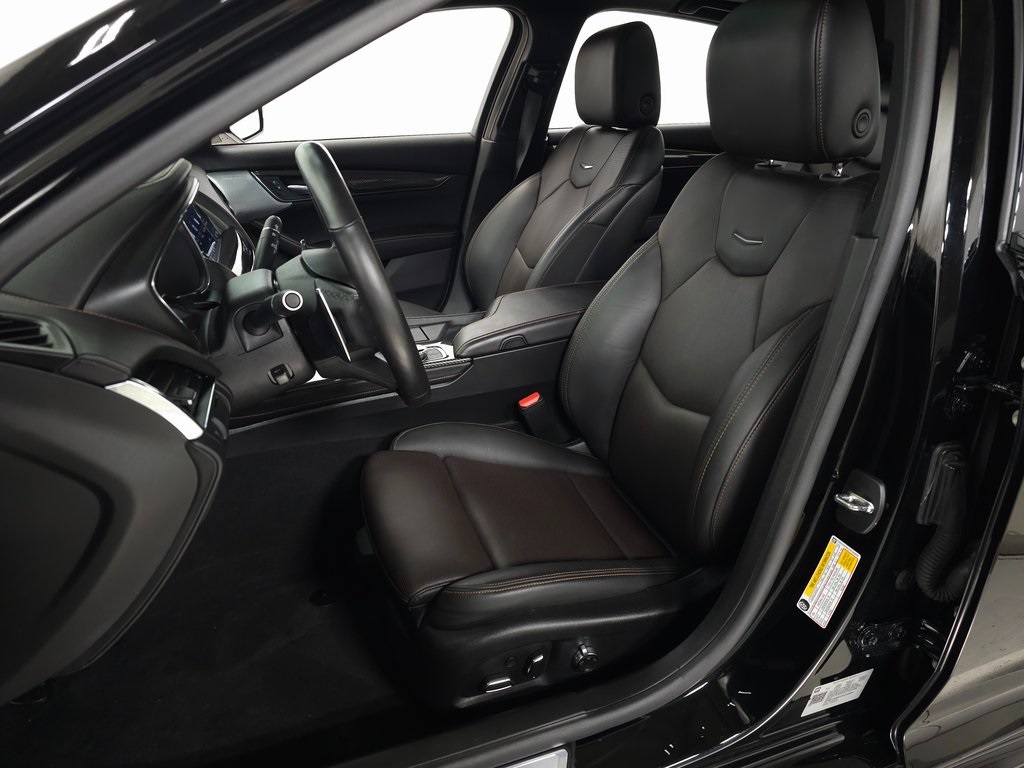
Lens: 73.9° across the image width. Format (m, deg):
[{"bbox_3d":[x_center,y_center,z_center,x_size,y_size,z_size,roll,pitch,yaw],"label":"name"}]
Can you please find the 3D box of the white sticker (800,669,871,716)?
[{"bbox_3d":[0.417,0.396,0.872,0.100,0.050,0.003,-1,26,-24],"label":"white sticker"}]

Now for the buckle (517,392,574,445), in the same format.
[{"bbox_3d":[0.068,0.068,1.335,0.055,0.125,0.035,-35,30,-3],"label":"buckle"}]

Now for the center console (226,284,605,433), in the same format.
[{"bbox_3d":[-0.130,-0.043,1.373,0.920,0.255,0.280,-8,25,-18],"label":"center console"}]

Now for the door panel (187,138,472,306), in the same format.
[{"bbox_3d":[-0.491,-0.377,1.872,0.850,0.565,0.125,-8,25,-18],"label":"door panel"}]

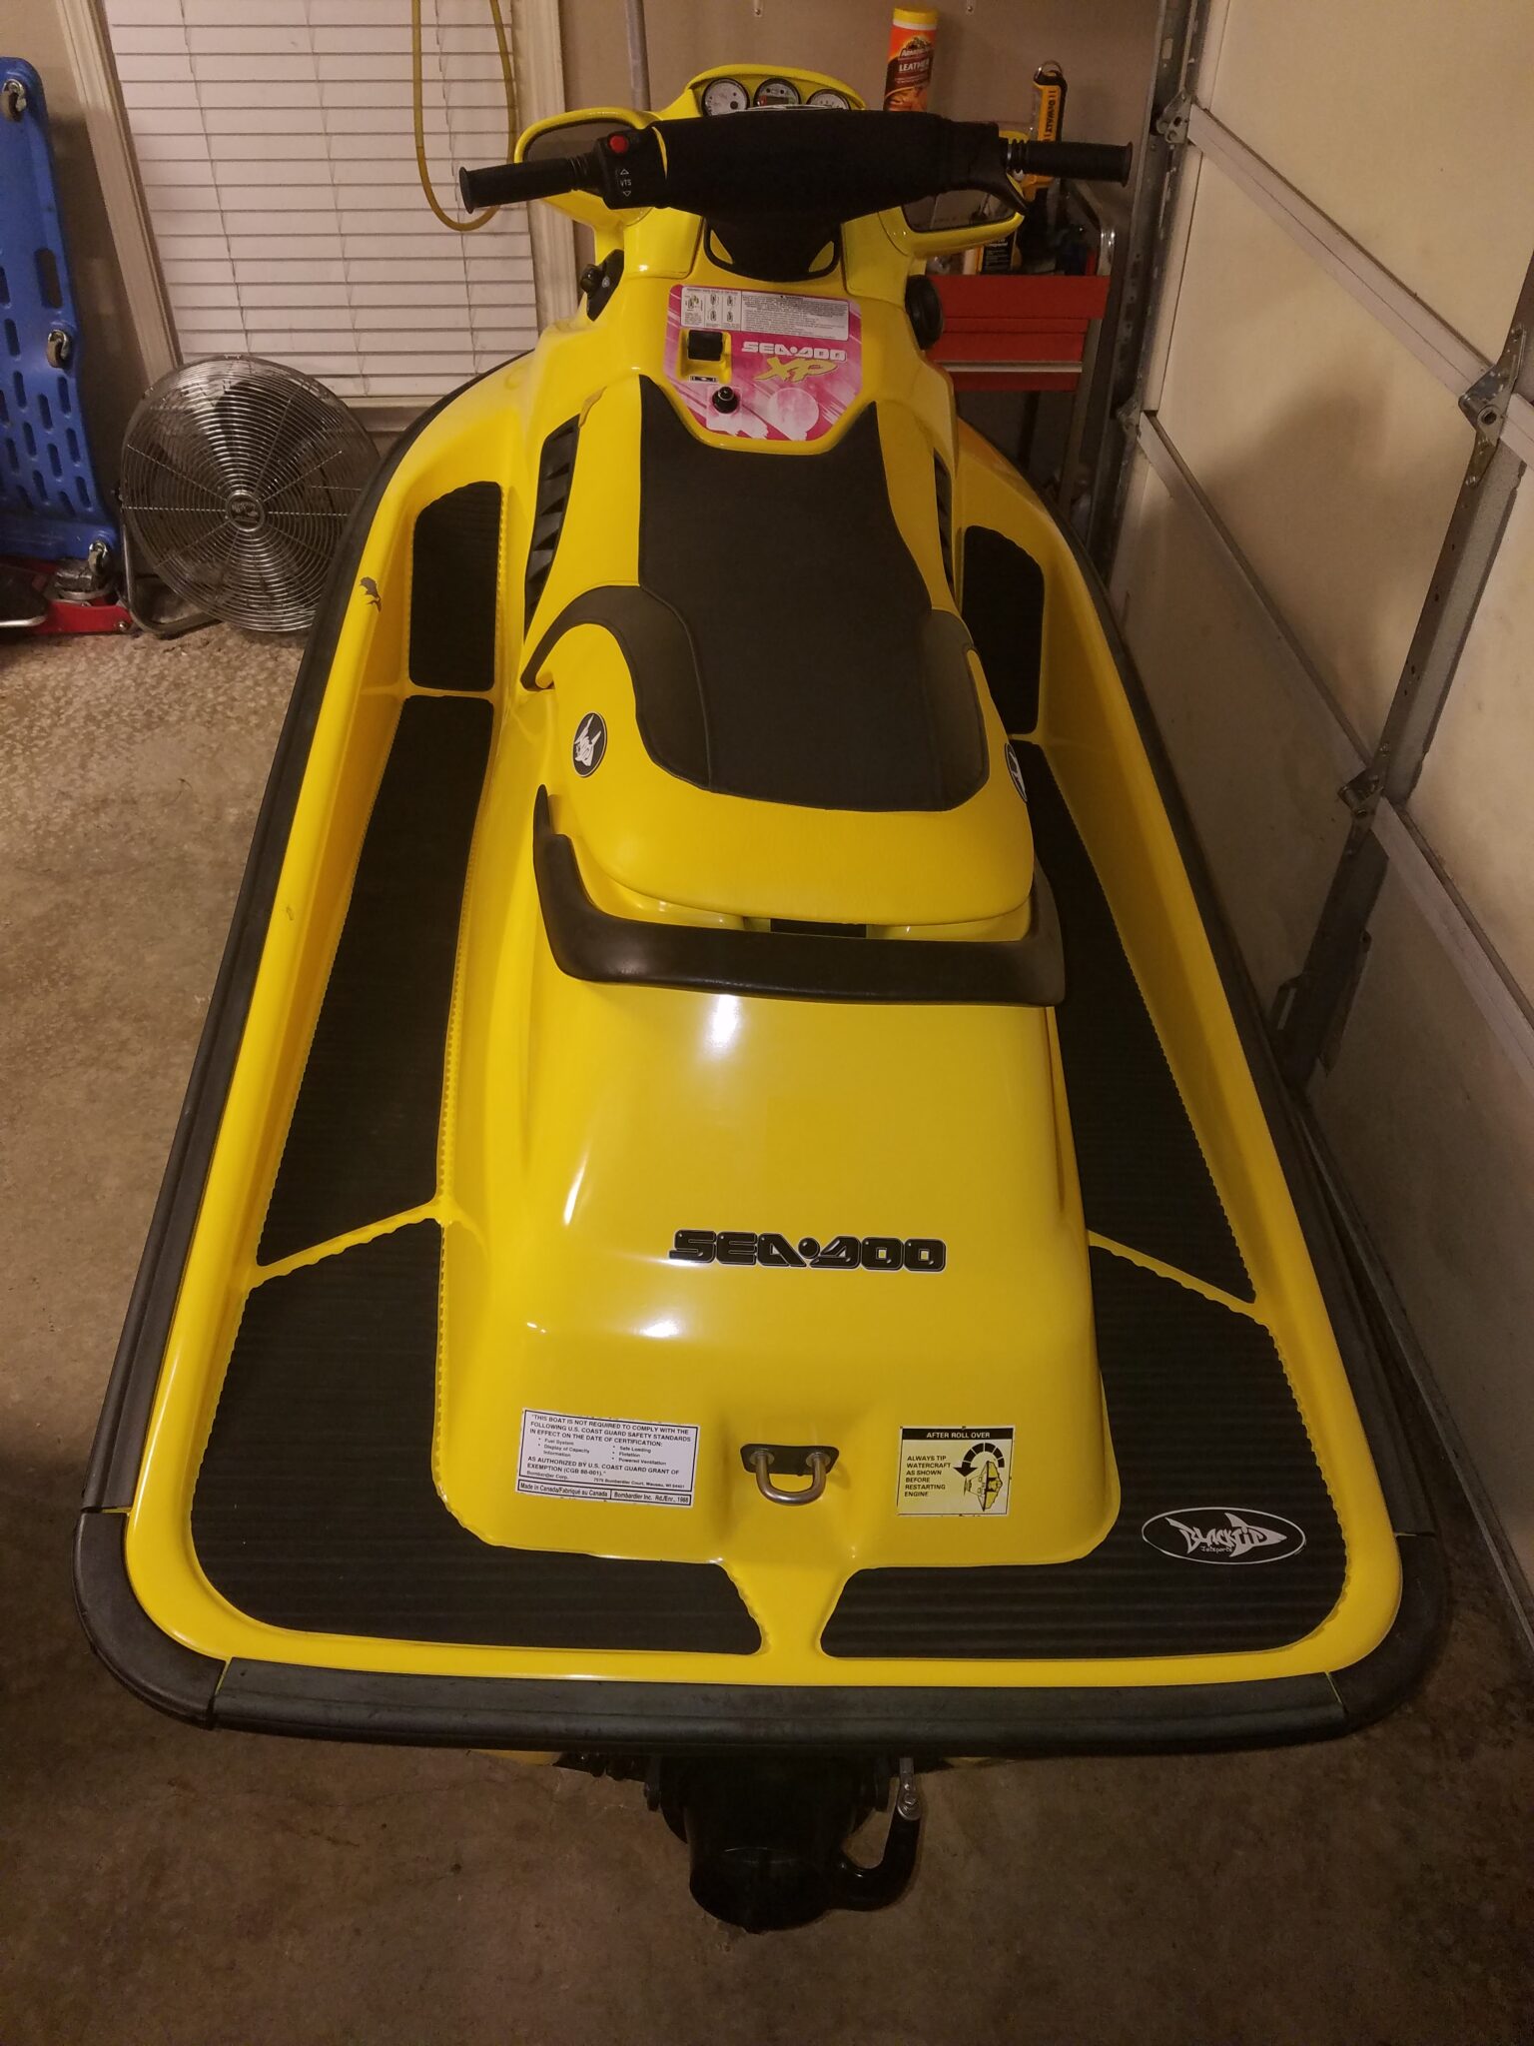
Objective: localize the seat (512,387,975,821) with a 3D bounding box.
[{"bbox_3d":[0.006,-0.425,1.592,0.420,0.200,0.830,3,42,-8],"label":"seat"}]

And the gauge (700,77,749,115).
[{"bbox_3d":[-0.050,-1.090,1.817,0.056,0.056,0.030,3,17,-8],"label":"gauge"}]

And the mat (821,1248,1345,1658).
[{"bbox_3d":[0.267,0.366,1.364,0.468,0.015,0.383,3,52,-8],"label":"mat"}]

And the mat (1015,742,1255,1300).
[{"bbox_3d":[0.363,-0.067,1.810,0.151,0.020,0.974,3,42,-8],"label":"mat"}]

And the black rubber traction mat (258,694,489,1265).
[{"bbox_3d":[-0.399,-0.112,1.708,0.151,0.020,0.974,3,42,-8],"label":"black rubber traction mat"}]

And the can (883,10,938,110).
[{"bbox_3d":[0.256,-1.714,2.777,0.080,0.205,0.080,0,40,0],"label":"can"}]

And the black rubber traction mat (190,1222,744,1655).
[{"bbox_3d":[-0.238,0.334,1.298,0.457,0.015,0.385,3,52,-8],"label":"black rubber traction mat"}]

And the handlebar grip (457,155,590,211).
[{"bbox_3d":[-0.251,-0.875,1.589,0.133,0.045,0.045,-15,46,-9],"label":"handlebar grip"}]

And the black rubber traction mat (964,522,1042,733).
[{"bbox_3d":[0.343,-0.575,2.249,0.132,0.015,0.344,3,71,-8],"label":"black rubber traction mat"}]

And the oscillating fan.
[{"bbox_3d":[-1.119,-1.148,3.340,0.585,0.600,0.230,-3,40,-4],"label":"oscillating fan"}]

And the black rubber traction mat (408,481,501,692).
[{"bbox_3d":[-0.435,-0.618,2.144,0.130,0.015,0.345,3,71,-8],"label":"black rubber traction mat"}]

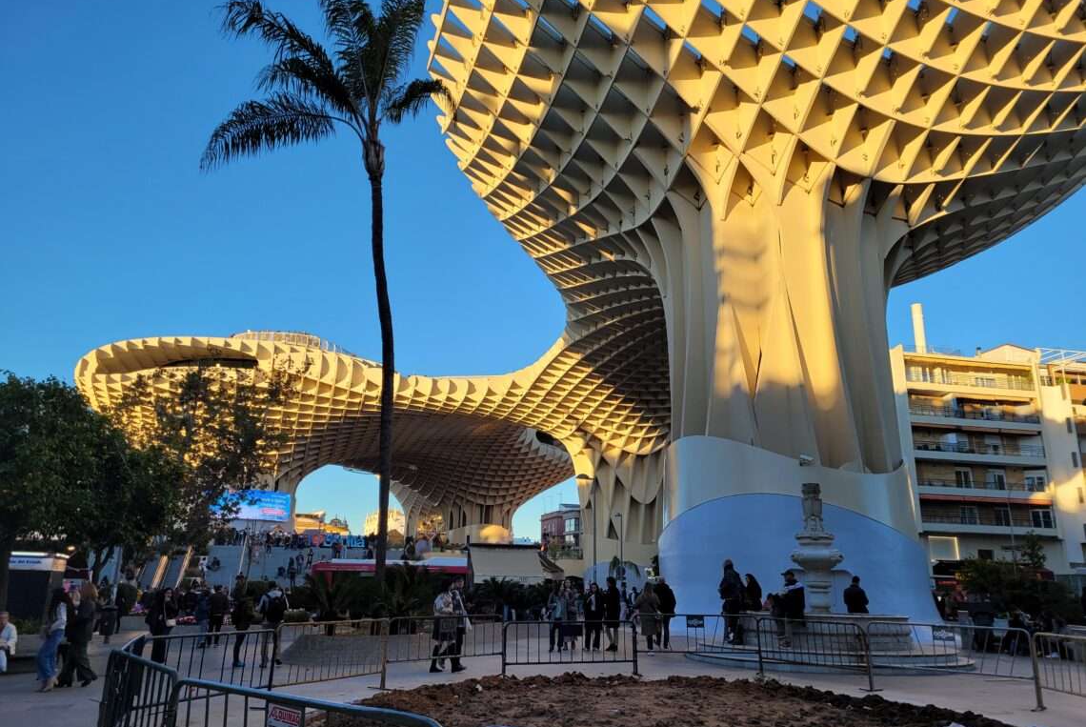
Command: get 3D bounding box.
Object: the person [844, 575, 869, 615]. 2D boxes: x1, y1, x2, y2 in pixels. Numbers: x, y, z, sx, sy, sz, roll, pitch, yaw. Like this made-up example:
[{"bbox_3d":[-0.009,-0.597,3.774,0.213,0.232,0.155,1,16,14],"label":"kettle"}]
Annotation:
[{"bbox_3d":[7.985,6.149,20.782,0.620,1.403,0.720,-10,-19,35],"label":"person"}]

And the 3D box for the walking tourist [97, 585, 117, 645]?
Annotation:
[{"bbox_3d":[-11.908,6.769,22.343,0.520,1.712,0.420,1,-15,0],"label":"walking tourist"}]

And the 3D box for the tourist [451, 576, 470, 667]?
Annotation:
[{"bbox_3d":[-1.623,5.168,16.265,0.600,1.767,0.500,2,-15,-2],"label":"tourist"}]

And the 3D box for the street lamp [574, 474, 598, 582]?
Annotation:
[{"bbox_3d":[2.304,9.714,42.997,1.200,7.800,0.350,3,-16,-5],"label":"street lamp"}]

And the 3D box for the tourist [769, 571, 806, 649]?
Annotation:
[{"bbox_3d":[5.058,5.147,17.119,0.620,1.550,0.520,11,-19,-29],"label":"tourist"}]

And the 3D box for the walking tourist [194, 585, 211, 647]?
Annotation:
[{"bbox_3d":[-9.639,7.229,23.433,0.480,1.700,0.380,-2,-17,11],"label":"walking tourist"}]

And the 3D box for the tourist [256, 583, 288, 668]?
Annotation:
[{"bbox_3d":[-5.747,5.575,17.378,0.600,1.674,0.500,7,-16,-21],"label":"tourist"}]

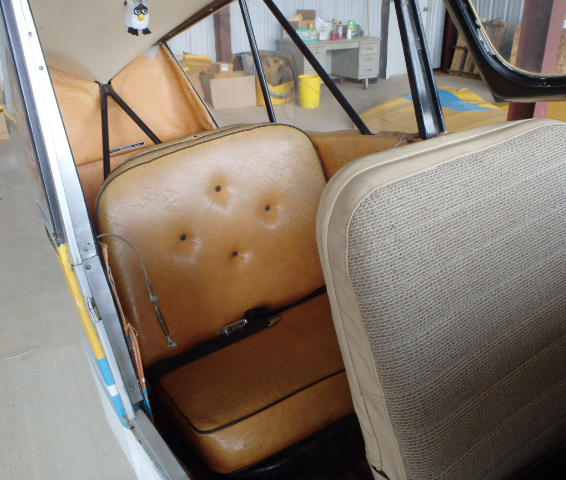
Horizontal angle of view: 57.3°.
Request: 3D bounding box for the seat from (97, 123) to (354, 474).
[{"bbox_3d":[-0.062,0.090,1.238,0.660,0.614,0.484,-21,25,-21],"label":"seat"}]

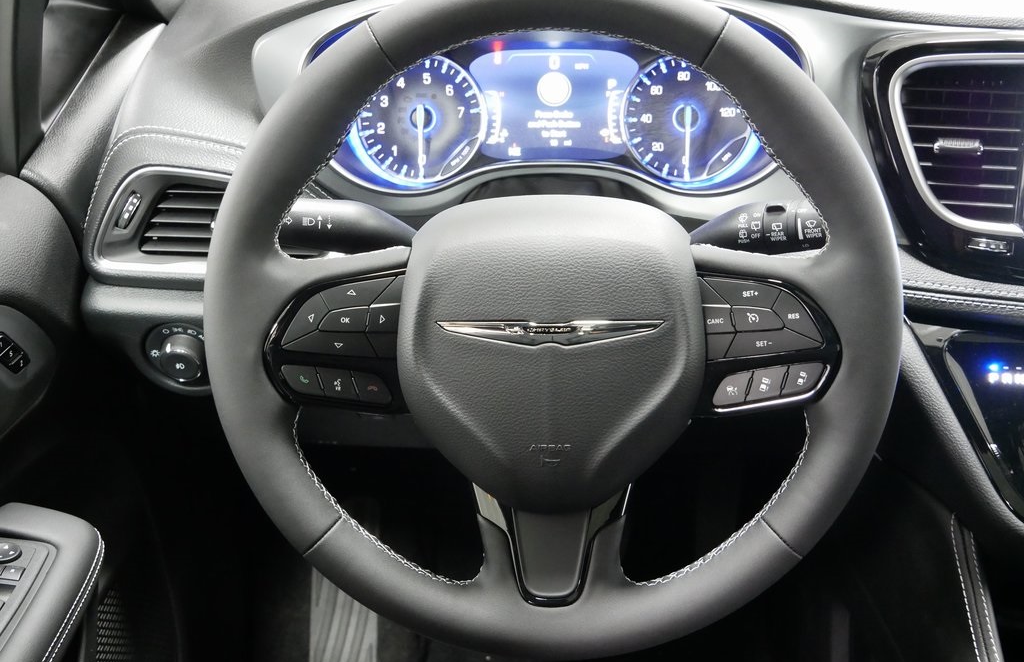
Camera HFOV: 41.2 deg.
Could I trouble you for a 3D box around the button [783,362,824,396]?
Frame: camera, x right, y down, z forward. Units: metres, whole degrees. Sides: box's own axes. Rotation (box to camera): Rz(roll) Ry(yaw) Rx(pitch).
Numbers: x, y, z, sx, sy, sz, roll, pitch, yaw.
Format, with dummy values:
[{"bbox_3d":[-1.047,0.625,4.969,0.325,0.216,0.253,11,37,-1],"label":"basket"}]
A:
[{"bbox_3d":[0.161,0.027,0.756,0.026,0.017,0.007,-4,-8,-1],"label":"button"}]

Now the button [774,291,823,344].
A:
[{"bbox_3d":[0.161,-0.008,0.768,0.029,0.029,0.009,0,3,3],"label":"button"}]

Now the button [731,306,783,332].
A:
[{"bbox_3d":[0.138,-0.006,0.760,0.029,0.015,0.007,0,-8,0],"label":"button"}]

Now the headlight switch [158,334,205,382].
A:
[{"bbox_3d":[-0.233,0.019,0.960,0.031,0.031,0.022,-5,29,-10],"label":"headlight switch"}]

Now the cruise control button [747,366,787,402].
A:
[{"bbox_3d":[0.144,0.030,0.768,0.023,0.020,0.009,0,3,3],"label":"cruise control button"}]

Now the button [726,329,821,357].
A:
[{"bbox_3d":[0.147,0.007,0.768,0.052,0.016,0.009,0,3,3],"label":"button"}]

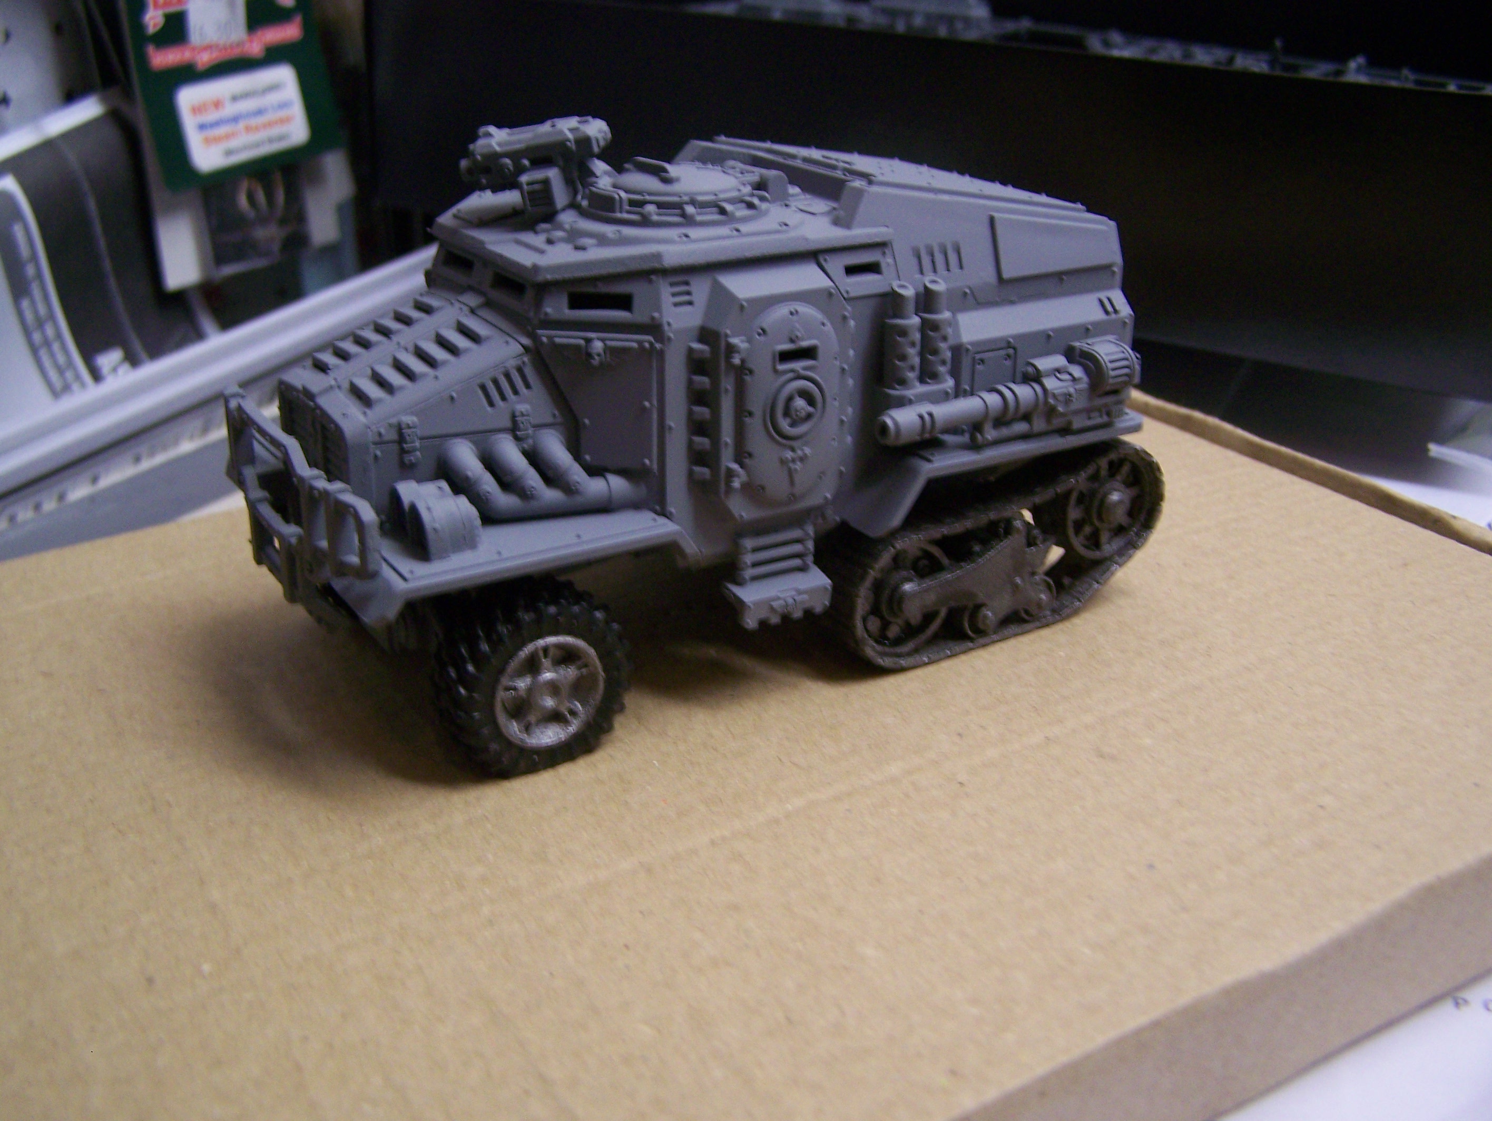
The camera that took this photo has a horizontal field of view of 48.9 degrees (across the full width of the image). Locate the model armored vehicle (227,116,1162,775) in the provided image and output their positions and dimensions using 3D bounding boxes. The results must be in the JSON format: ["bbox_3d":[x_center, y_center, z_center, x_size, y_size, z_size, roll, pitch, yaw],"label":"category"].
[{"bbox_3d":[-0.007,-0.025,0.224,0.119,0.071,0.065,-13,26,-28],"label":"model armored vehicle"}]

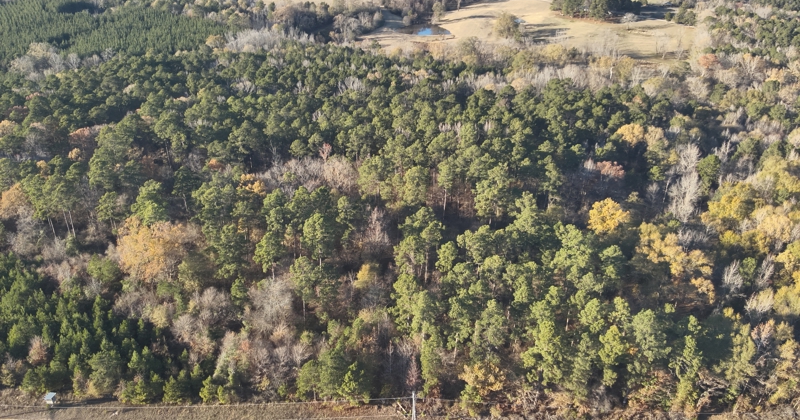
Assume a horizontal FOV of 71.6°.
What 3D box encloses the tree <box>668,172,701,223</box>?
[{"bbox_3d":[108.000,-4.500,210.000,11.500,21.500,11.000,2,29,0],"label":"tree"}]

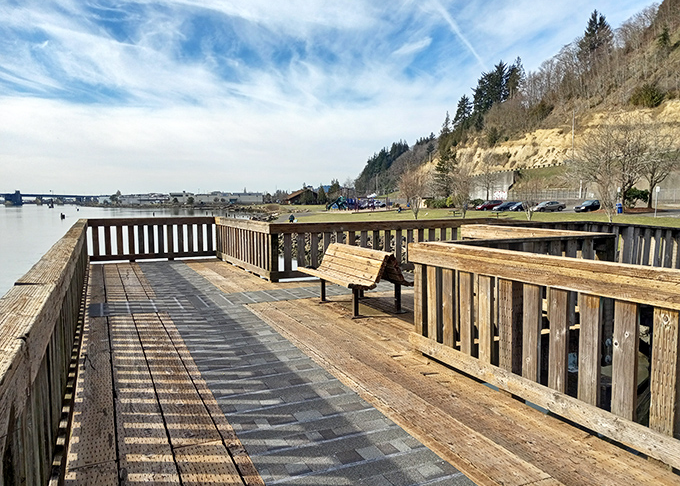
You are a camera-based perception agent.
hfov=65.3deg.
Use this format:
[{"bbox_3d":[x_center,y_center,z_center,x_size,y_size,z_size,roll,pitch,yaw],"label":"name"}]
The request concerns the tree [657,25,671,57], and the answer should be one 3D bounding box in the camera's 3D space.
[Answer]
[{"bbox_3d":[79.412,-49.632,130.000,3.300,7.800,3.300,0,5,0],"label":"tree"}]

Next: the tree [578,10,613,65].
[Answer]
[{"bbox_3d":[86.708,-69.061,180.000,10.500,19.500,10.500,0,5,0],"label":"tree"}]

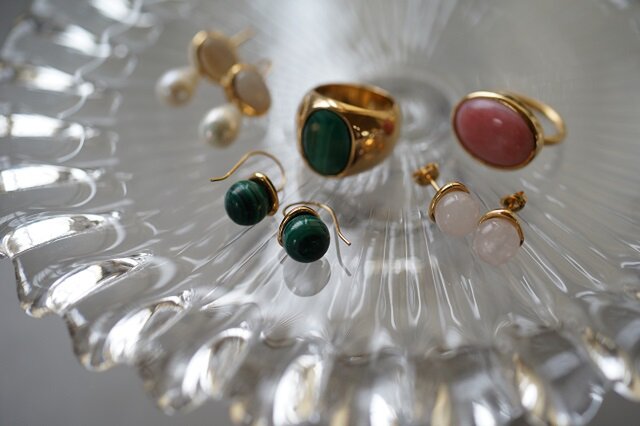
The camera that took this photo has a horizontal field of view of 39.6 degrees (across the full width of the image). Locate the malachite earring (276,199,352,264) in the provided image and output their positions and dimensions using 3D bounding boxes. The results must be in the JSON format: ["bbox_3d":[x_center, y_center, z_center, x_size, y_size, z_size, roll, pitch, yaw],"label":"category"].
[{"bbox_3d":[-0.002,0.002,0.160,0.012,0.009,0.015,-13,43,-15],"label":"malachite earring"}]

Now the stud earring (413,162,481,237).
[{"bbox_3d":[0.023,-0.003,0.166,0.009,0.009,0.018,-16,43,-17],"label":"stud earring"}]

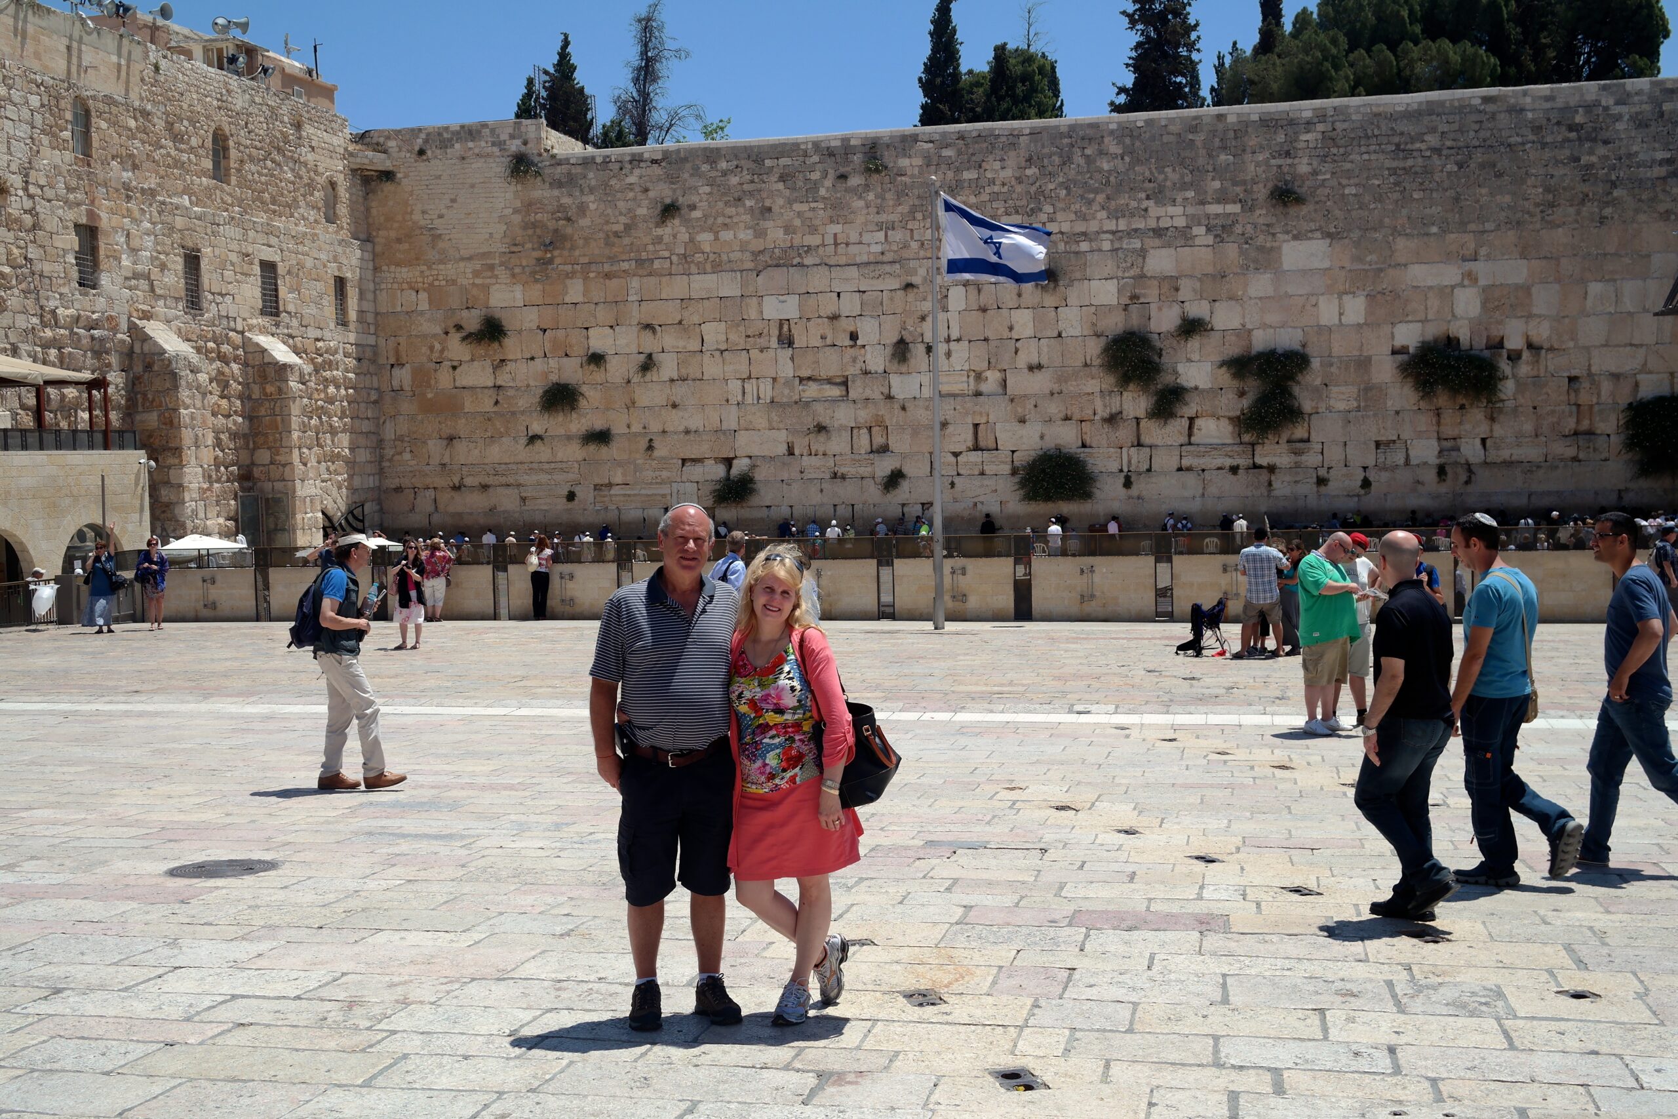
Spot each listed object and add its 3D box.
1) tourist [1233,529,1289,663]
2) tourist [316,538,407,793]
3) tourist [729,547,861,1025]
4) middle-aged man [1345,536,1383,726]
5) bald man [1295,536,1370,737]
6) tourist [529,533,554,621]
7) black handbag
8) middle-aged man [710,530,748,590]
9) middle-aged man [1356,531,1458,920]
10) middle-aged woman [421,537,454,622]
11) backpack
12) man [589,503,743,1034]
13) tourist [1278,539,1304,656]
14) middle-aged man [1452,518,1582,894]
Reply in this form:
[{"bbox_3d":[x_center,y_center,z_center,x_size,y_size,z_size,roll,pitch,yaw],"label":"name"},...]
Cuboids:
[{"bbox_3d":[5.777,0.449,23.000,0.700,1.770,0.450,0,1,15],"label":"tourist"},{"bbox_3d":[-3.198,0.682,11.200,0.620,1.710,0.520,-1,1,-13],"label":"tourist"},{"bbox_3d":[-0.149,0.775,5.850,0.500,1.630,0.420,0,1,12],"label":"tourist"},{"bbox_3d":[4.720,0.617,15.200,0.580,1.710,0.480,0,2,41],"label":"middle-aged man"},{"bbox_3d":[4.056,0.613,13.900,0.580,1.670,0.550,0,1,26],"label":"bald man"},{"bbox_3d":[-5.835,0.347,32.900,0.500,1.680,0.380,0,1,6],"label":"tourist"},{"bbox_3d":[0.039,0.559,5.850,0.240,0.600,0.340,0,1,24],"label":"black handbag"},{"bbox_3d":[-1.018,0.592,15.800,0.550,1.740,0.420,0,2,37],"label":"middle-aged man"},{"bbox_3d":[2.569,0.734,7.550,0.580,1.710,0.520,1,2,44],"label":"middle-aged man"},{"bbox_3d":[-7.890,0.412,33.000,0.560,1.630,0.420,0,1,9],"label":"middle-aged woman"},{"bbox_3d":[-3.531,0.337,11.200,0.240,0.510,0.330,11,-1,-11],"label":"backpack"},{"bbox_3d":[-0.593,0.707,5.820,0.580,1.780,0.380,-1,1,-3],"label":"man"},{"bbox_3d":[6.236,0.512,23.000,0.440,1.580,0.460,-1,1,-28],"label":"tourist"},{"bbox_3d":[3.236,0.661,8.020,0.640,1.750,0.500,0,1,28],"label":"middle-aged man"}]

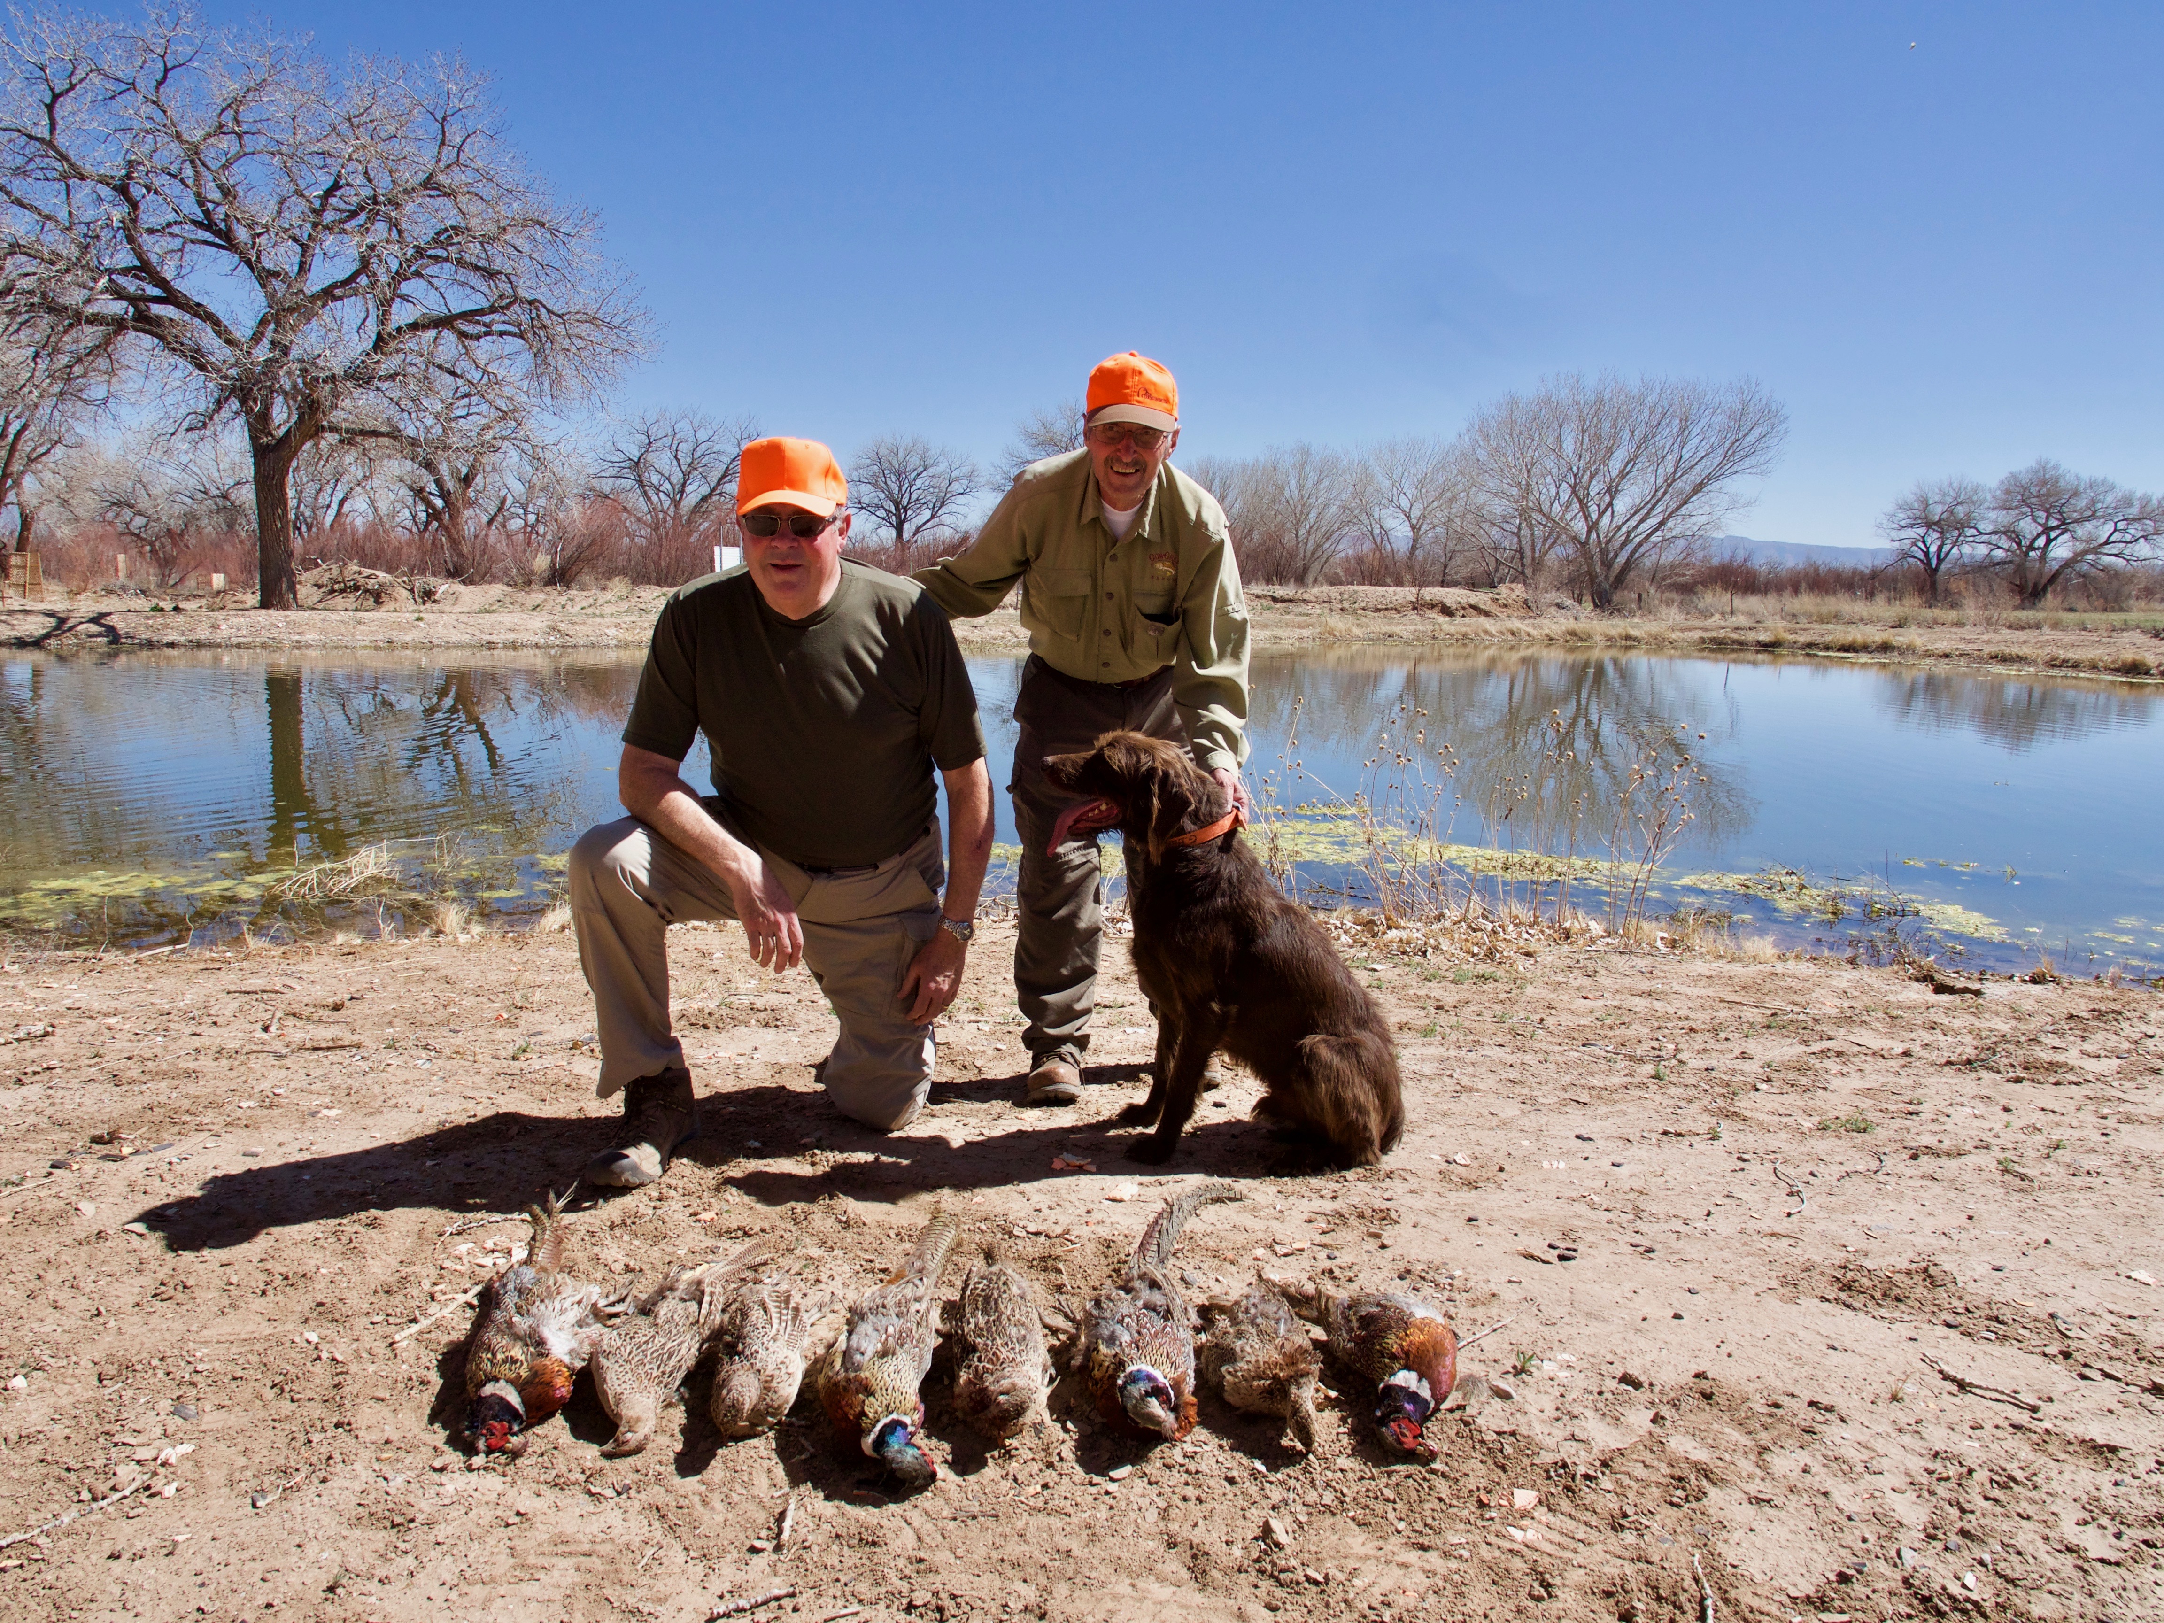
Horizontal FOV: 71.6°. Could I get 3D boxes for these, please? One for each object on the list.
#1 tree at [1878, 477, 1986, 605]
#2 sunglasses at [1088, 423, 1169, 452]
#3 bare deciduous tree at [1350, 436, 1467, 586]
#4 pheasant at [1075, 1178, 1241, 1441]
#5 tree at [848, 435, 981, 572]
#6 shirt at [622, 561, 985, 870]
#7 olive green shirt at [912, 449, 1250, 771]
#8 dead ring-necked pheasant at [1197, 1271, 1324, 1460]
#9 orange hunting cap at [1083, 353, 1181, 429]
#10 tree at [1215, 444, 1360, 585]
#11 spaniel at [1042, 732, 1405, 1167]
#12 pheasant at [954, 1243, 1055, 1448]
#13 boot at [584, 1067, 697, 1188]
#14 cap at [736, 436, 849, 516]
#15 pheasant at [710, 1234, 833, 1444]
[{"bbox_3d":[32.354,-10.324,57.085,4.200,5.032,4.200,0,9,0],"label":"tree"},{"bbox_3d":[0.080,-0.630,2.542,0.142,0.047,0.120,6,18,-1],"label":"sunglasses"},{"bbox_3d":[12.039,-11.042,55.962,4.430,5.820,4.300,0,9,0],"label":"bare deciduous tree"},{"bbox_3d":[0.151,0.665,2.166,0.190,0.120,0.734,2,9,10],"label":"pheasant"},{"bbox_3d":[-8.734,-15.716,78.508,7.120,7.730,6.800,0,9,0],"label":"tree"},{"bbox_3d":[-0.480,-0.166,2.626,0.600,0.560,0.330,0,17,0],"label":"shirt"},{"bbox_3d":[-0.019,-0.372,2.776,0.680,0.570,0.480,0,9,-3],"label":"olive green shirt"},{"bbox_3d":[0.224,0.666,1.933,0.155,0.120,0.350,-1,9,-8],"label":"dead ring-necked pheasant"},{"bbox_3d":[0.090,-0.768,2.744,0.175,0.138,0.265,-1,21,-5],"label":"orange hunting cap"},{"bbox_3d":[7.739,-11.051,56.973,5.620,5.670,5.200,0,9,0],"label":"tree"},{"bbox_3d":[0.248,0.249,2.764,0.640,0.786,0.290,0,9,-3],"label":"spaniel"},{"bbox_3d":[-0.103,0.660,1.968,0.140,0.120,0.390,0,9,0],"label":"pheasant"},{"bbox_3d":[-0.757,0.518,2.684,0.125,0.180,0.310,1,9,8],"label":"boot"},{"bbox_3d":[-0.449,-0.523,2.337,0.170,0.127,0.260,0,9,-2],"label":"cap"},{"bbox_3d":[-0.378,0.661,1.963,0.155,0.120,0.380,1,9,4],"label":"pheasant"}]

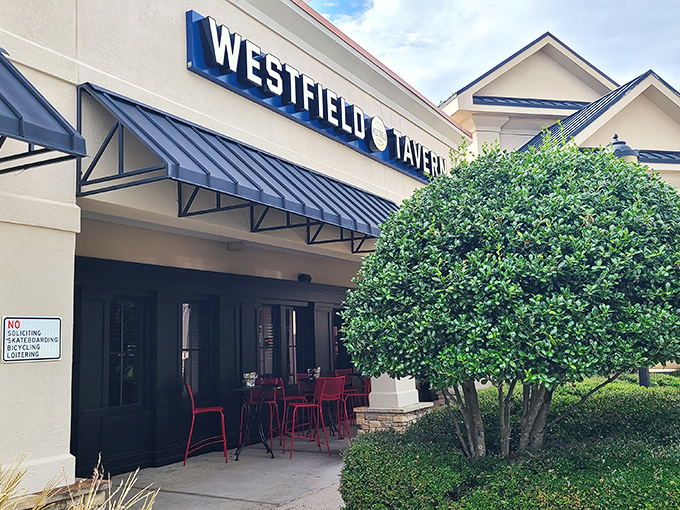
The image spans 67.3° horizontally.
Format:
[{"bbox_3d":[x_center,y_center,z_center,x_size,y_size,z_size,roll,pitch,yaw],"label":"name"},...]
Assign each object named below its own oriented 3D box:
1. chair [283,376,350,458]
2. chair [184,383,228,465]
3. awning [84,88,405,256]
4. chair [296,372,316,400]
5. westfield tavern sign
[{"bbox_3d":[-0.470,2.339,7.380,0.570,1.090,0.420,2,-9,-14],"label":"chair"},{"bbox_3d":[-1.840,2.284,7.020,0.570,1.090,0.420,3,-9,-17],"label":"chair"},{"bbox_3d":[-0.155,-0.670,5.591,1.180,0.887,4.780,-6,-11,37],"label":"awning"},{"bbox_3d":[-0.510,2.527,8.600,0.420,1.090,0.570,2,-9,-11],"label":"chair"},{"bbox_3d":[0.228,-1.723,6.904,0.200,0.547,5.296,-6,-11,37],"label":"westfield tavern sign"}]

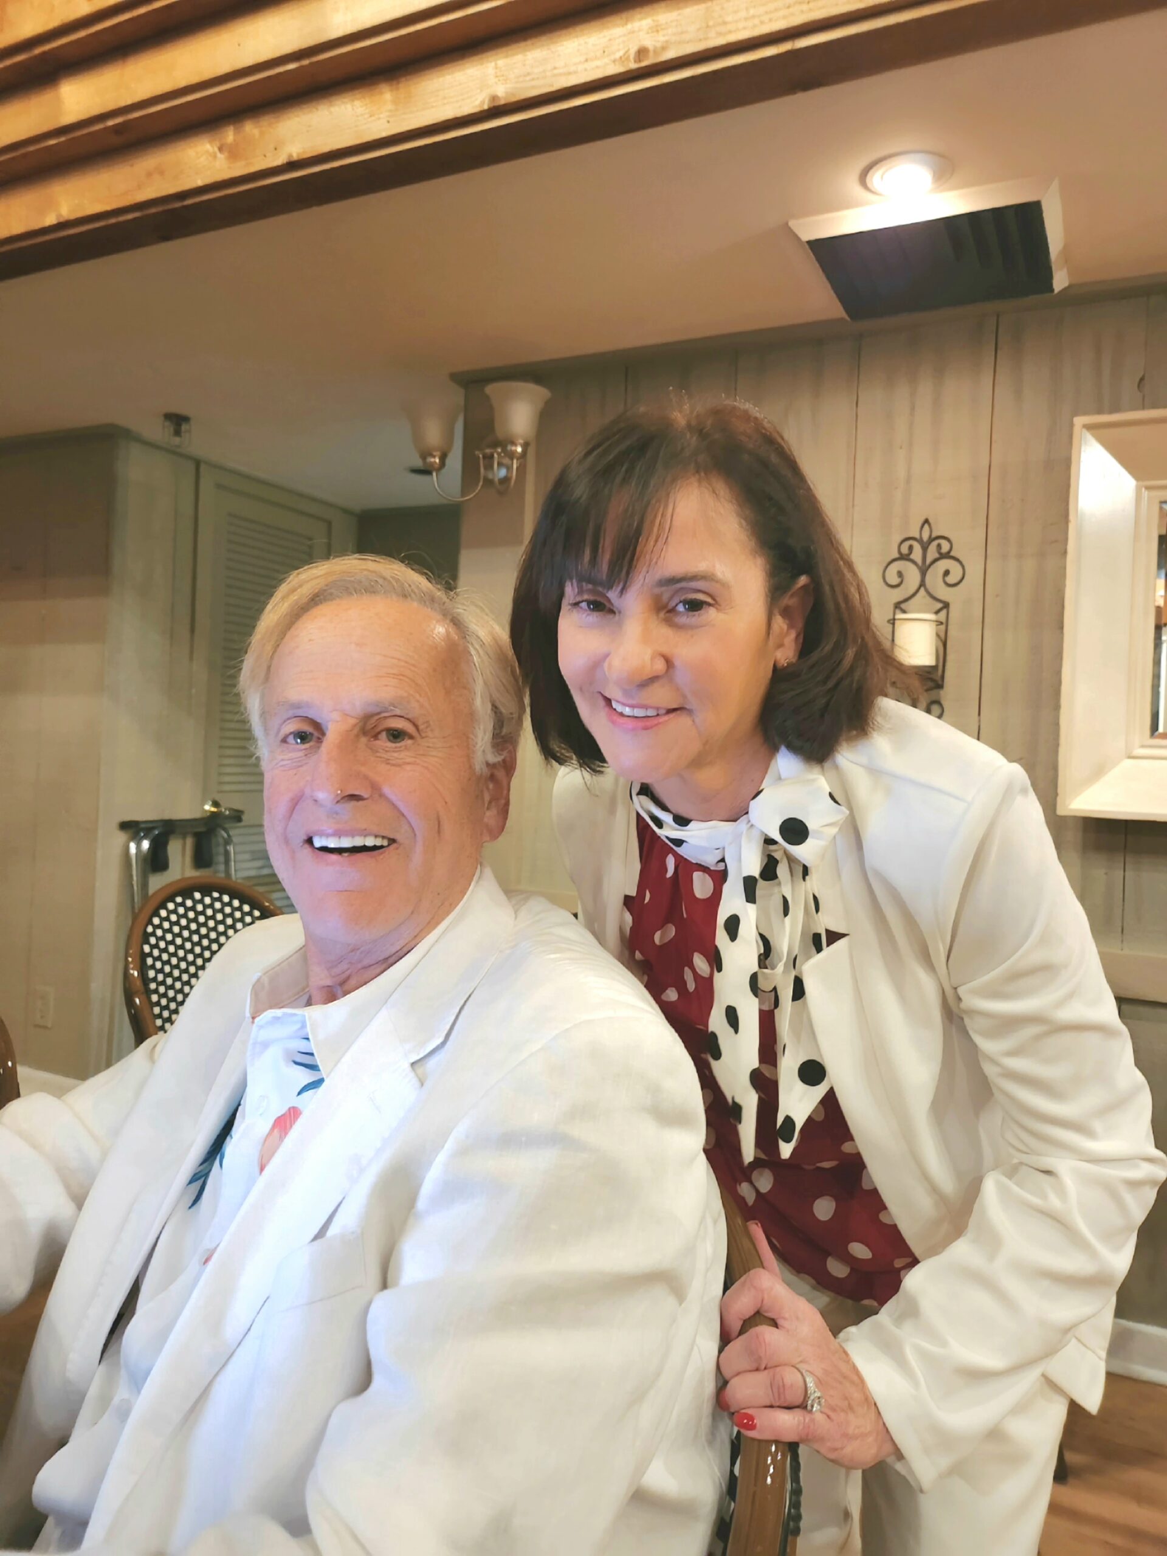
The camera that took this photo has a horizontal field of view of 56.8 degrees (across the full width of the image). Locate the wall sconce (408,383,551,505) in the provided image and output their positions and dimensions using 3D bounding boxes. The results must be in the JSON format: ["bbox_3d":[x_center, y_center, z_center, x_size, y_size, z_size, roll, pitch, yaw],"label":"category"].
[{"bbox_3d":[-0.256,-0.794,2.591,0.385,0.245,0.205,3,0,26],"label":"wall sconce"}]

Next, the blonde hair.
[{"bbox_3d":[-0.148,-0.072,0.800,0.200,0.185,0.200,3,0,7],"label":"blonde hair"}]

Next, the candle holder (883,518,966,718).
[{"bbox_3d":[0.673,-0.313,2.173,0.167,0.450,0.130,3,0,26],"label":"candle holder"}]

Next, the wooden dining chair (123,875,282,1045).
[{"bbox_3d":[-0.513,0.631,1.909,0.550,0.880,0.460,3,0,23],"label":"wooden dining chair"}]

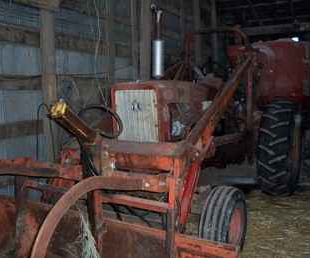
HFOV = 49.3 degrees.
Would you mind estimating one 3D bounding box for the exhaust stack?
[{"bbox_3d":[0.031,-0.938,3.680,0.130,0.810,0.135,4,7,31],"label":"exhaust stack"}]

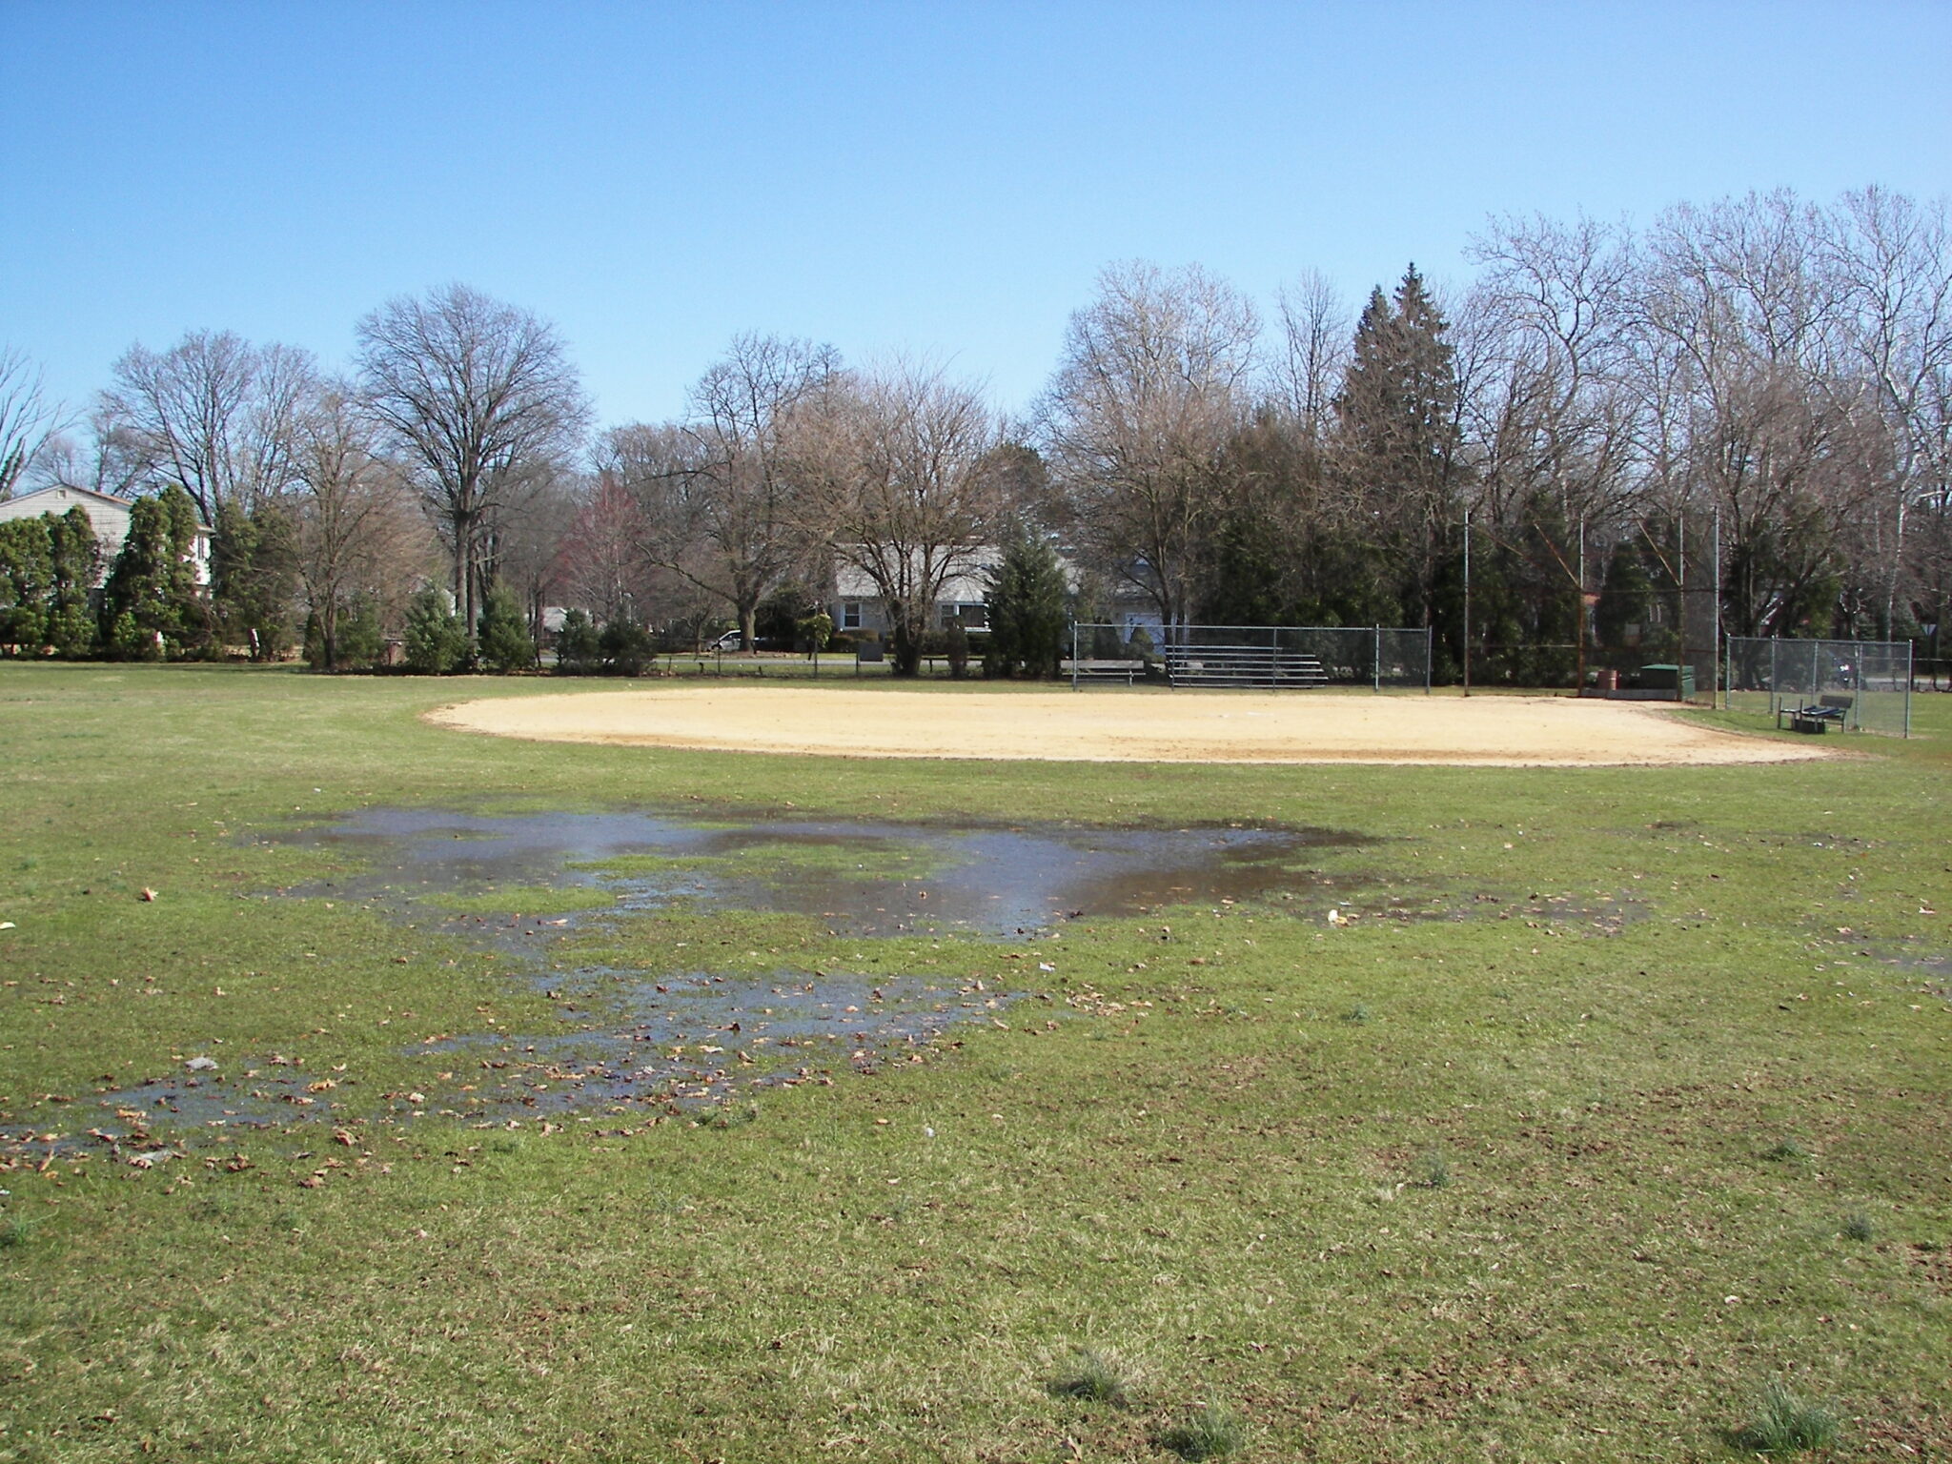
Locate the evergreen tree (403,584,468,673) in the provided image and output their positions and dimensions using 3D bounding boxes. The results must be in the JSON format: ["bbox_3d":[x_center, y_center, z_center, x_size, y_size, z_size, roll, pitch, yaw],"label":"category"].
[{"bbox_3d":[-19.061,-3.606,71.412,2.232,3.028,2.232,-1,3,-15],"label":"evergreen tree"}]

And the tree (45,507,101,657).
[{"bbox_3d":[-38.265,-6.294,85.814,2.007,6.396,2.007,-1,4,-24],"label":"tree"}]

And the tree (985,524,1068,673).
[{"bbox_3d":[1.733,-4.513,69.347,2.975,5.275,2.975,0,3,1],"label":"tree"}]

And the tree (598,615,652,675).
[{"bbox_3d":[-12.290,-3.065,70.941,1.944,2.026,1.944,0,3,-10],"label":"tree"}]

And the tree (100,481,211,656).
[{"bbox_3d":[-32.740,-6.310,80.810,4.440,6.960,3.780,0,3,0],"label":"tree"}]

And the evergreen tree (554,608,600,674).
[{"bbox_3d":[-14.014,-3.232,71.434,1.687,2.278,1.687,0,3,-11],"label":"evergreen tree"}]

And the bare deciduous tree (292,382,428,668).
[{"bbox_3d":[-23.670,-7.890,77.710,5.210,10.930,5.210,0,3,0],"label":"bare deciduous tree"}]

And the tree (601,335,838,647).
[{"bbox_3d":[-14.640,-13.500,115.520,13.510,18.050,12.830,0,3,0],"label":"tree"}]

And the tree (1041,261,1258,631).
[{"bbox_3d":[5.825,-8.667,67.599,7.227,13.833,6.866,1,3,5],"label":"tree"}]

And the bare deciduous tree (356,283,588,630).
[{"bbox_3d":[-20.820,-10.540,83.580,9.650,15.610,9.170,0,3,0],"label":"bare deciduous tree"}]

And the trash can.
[{"bbox_3d":[19.282,-1.395,56.600,0.850,0.880,1.200,-3,5,-45],"label":"trash can"}]

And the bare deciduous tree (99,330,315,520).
[{"bbox_3d":[-44.684,-14.168,117.478,11.770,17.996,11.182,-1,4,-21],"label":"bare deciduous tree"}]

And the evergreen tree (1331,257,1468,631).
[{"bbox_3d":[17.720,-10.850,84.550,5.490,16.930,5.490,0,3,0],"label":"evergreen tree"}]

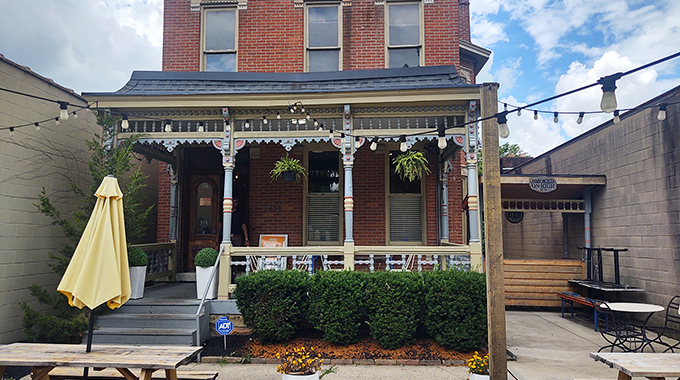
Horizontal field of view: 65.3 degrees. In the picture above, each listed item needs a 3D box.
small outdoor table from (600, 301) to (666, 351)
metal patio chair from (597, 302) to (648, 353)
[{"bbox_3d":[4.125,2.021,7.447,0.900,0.730,0.900,0,-5,4],"label":"small outdoor table"},{"bbox_3d":[3.685,1.895,7.010,0.600,0.910,0.480,2,-6,-20],"label":"metal patio chair"}]

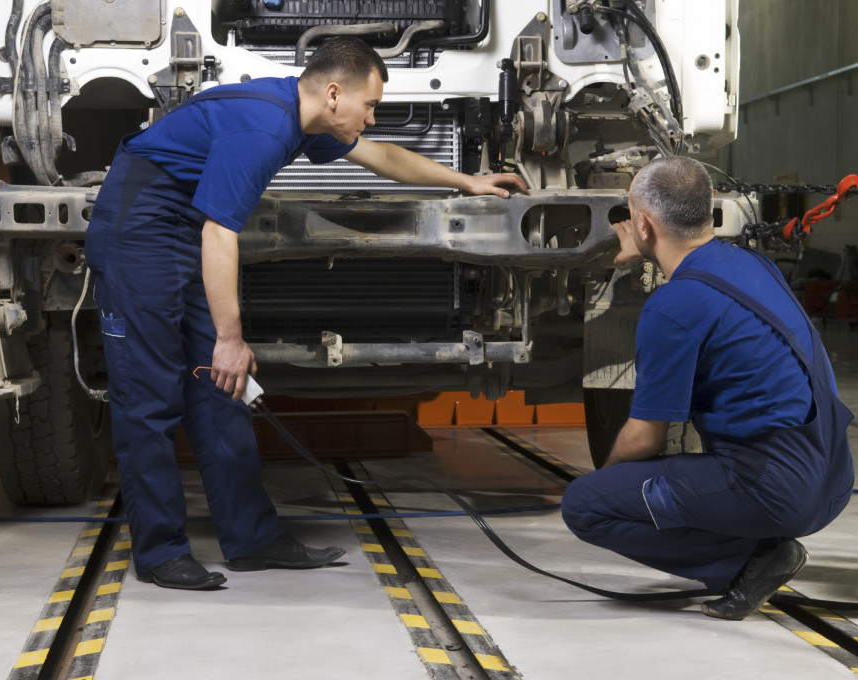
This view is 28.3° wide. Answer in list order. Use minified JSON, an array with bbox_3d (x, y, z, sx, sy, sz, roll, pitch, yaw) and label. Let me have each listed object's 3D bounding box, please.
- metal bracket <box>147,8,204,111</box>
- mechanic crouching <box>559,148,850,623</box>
[{"bbox_3d":[-0.744,-0.820,5.000,0.165,0.310,0.120,0,2,-7],"label":"metal bracket"},{"bbox_3d":[0.685,0.091,4.120,0.800,1.060,0.600,2,3,31],"label":"mechanic crouching"}]

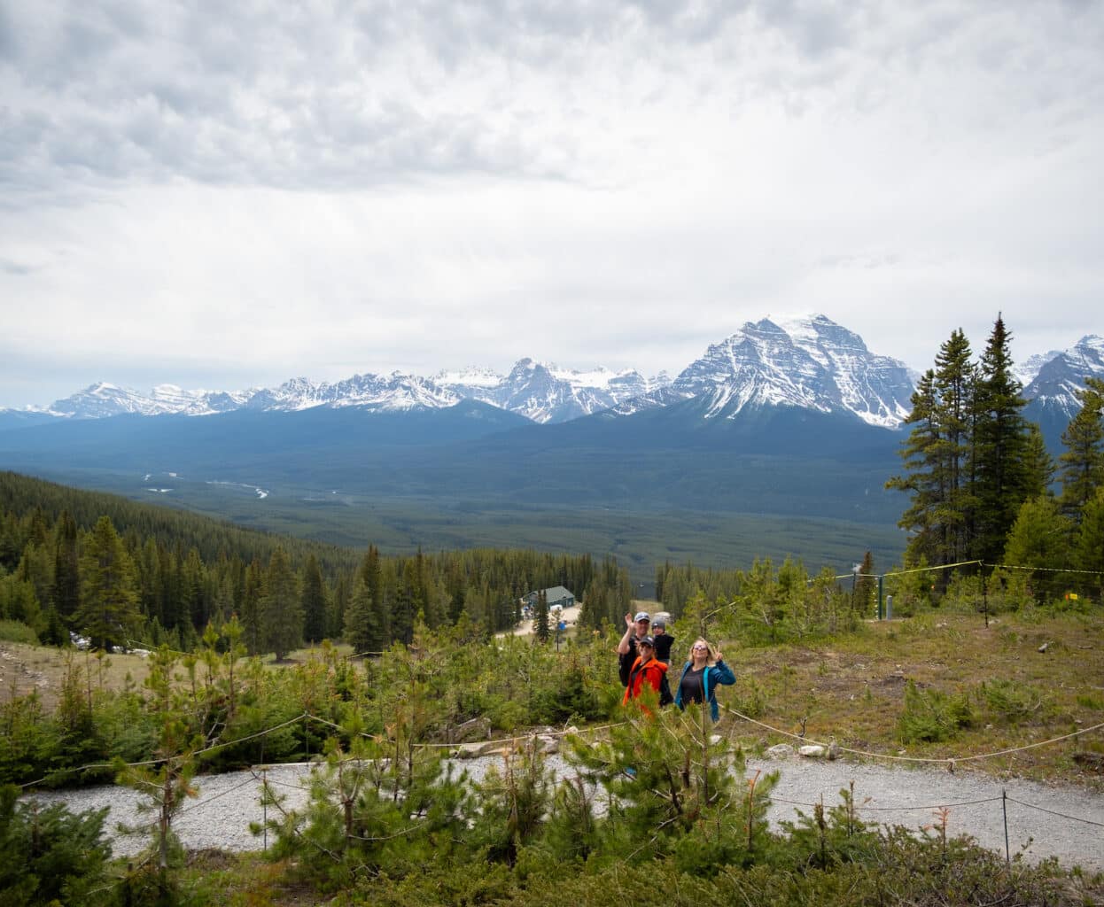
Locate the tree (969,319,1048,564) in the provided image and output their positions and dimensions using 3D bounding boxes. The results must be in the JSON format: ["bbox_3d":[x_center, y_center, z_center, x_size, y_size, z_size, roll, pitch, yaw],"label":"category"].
[{"bbox_3d":[11.550,-0.243,23.000,1.890,6.630,1.890,0,2,0],"label":"tree"}]

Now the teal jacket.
[{"bbox_3d":[1.715,2.655,10.200,0.660,0.680,0.380,0,2,14],"label":"teal jacket"}]

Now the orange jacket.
[{"bbox_3d":[1.052,2.595,10.200,0.500,0.680,0.360,1,2,25],"label":"orange jacket"}]

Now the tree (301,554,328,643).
[{"bbox_3d":[-21.952,13.493,84.000,2.460,8.270,2.460,0,2,0],"label":"tree"}]

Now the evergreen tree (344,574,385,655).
[{"bbox_3d":[-15.306,13.101,74.000,3.300,6.590,3.300,0,2,0],"label":"evergreen tree"}]

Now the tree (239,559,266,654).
[{"bbox_3d":[-25.072,12.876,76.000,2.140,8.290,2.140,0,2,0],"label":"tree"}]

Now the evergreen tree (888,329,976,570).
[{"bbox_3d":[10.893,0.259,26.000,2.560,7.650,2.560,0,2,0],"label":"evergreen tree"}]

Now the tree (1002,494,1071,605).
[{"bbox_3d":[11.490,2.332,21.500,1.690,2.650,1.690,0,2,0],"label":"tree"}]

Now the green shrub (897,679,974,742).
[{"bbox_3d":[4.647,3.121,11.000,0.950,0.720,0.910,0,2,0],"label":"green shrub"}]

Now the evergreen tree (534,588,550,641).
[{"bbox_3d":[-1.582,26.908,150.000,2.640,9.500,2.640,0,2,0],"label":"evergreen tree"}]

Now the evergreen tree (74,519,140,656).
[{"bbox_3d":[-30.371,8.905,62.000,4.430,9.380,4.430,0,2,0],"label":"evergreen tree"}]

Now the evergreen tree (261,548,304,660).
[{"bbox_3d":[-20.796,11.572,70.000,3.280,8.860,3.280,0,2,0],"label":"evergreen tree"}]

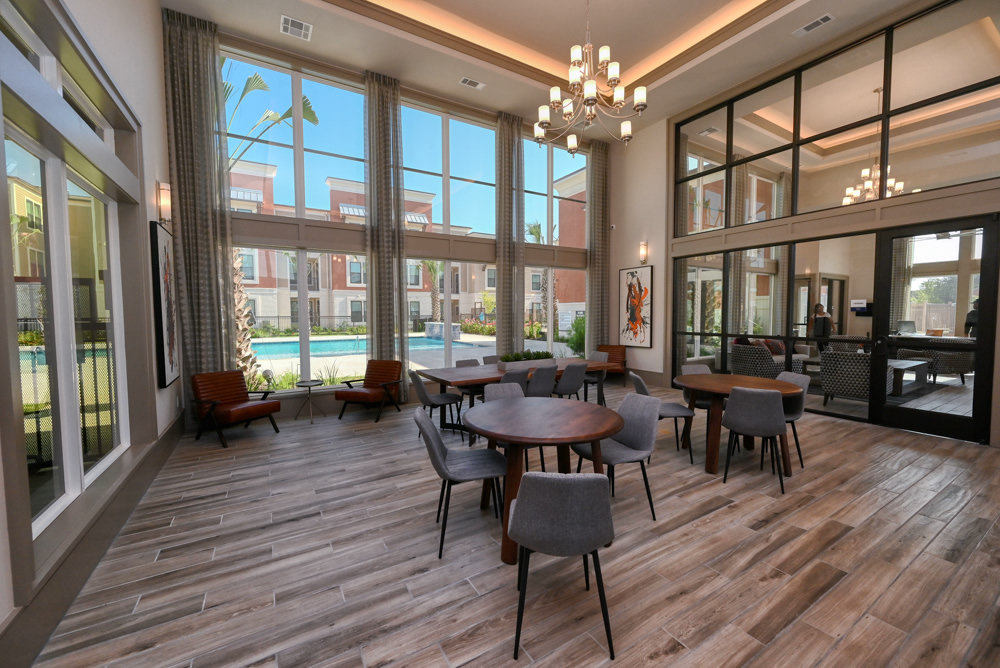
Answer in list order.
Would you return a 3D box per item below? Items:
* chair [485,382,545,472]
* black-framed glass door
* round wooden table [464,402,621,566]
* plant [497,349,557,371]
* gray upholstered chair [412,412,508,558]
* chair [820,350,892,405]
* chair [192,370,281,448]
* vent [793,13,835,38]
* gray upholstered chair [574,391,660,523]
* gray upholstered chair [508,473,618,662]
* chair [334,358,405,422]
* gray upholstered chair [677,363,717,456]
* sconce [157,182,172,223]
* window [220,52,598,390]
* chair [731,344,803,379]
[{"bbox_3d":[0.116,0.842,3.104,0.458,0.826,0.569,-2,3,-19],"label":"chair"},{"bbox_3d":[5.031,-0.046,4.573,0.080,2.440,0.930,-2,4,-31],"label":"black-framed glass door"},{"bbox_3d":[0.275,0.900,2.583,1.037,0.761,1.037,0,3,0],"label":"round wooden table"},{"bbox_3d":[0.378,0.331,5.105,0.840,0.225,0.140,-2,4,-31],"label":"plant"},{"bbox_3d":[-0.212,0.909,2.513,0.580,0.830,0.470,-1,3,-9],"label":"gray upholstered chair"},{"bbox_3d":[5.462,0.690,5.918,0.770,0.830,0.710,-3,4,-37],"label":"chair"},{"bbox_3d":[-3.095,0.834,4.558,0.796,0.735,0.655,1,3,24],"label":"chair"},{"bbox_3d":[4.017,-3.951,4.990,0.190,0.030,0.400,-2,4,-31],"label":"vent"},{"bbox_3d":[0.838,0.881,2.788,0.545,0.840,0.470,-2,4,-28],"label":"gray upholstered chair"},{"bbox_3d":[0.264,0.914,1.724,0.458,0.826,0.569,0,3,1],"label":"gray upholstered chair"},{"bbox_3d":[-1.818,0.775,5.468,0.655,0.735,0.796,0,3,17],"label":"chair"},{"bbox_3d":[2.263,0.794,4.222,0.470,0.840,0.545,-1,3,-6],"label":"gray upholstered chair"},{"bbox_3d":[-3.573,-1.397,4.146,0.110,0.435,0.120,-2,4,-31],"label":"sconce"},{"bbox_3d":[-0.851,-1.521,6.668,6.430,4.480,0.120,-2,4,-31],"label":"window"},{"bbox_3d":[4.837,0.632,7.081,0.780,0.830,0.730,-1,3,-13],"label":"chair"}]

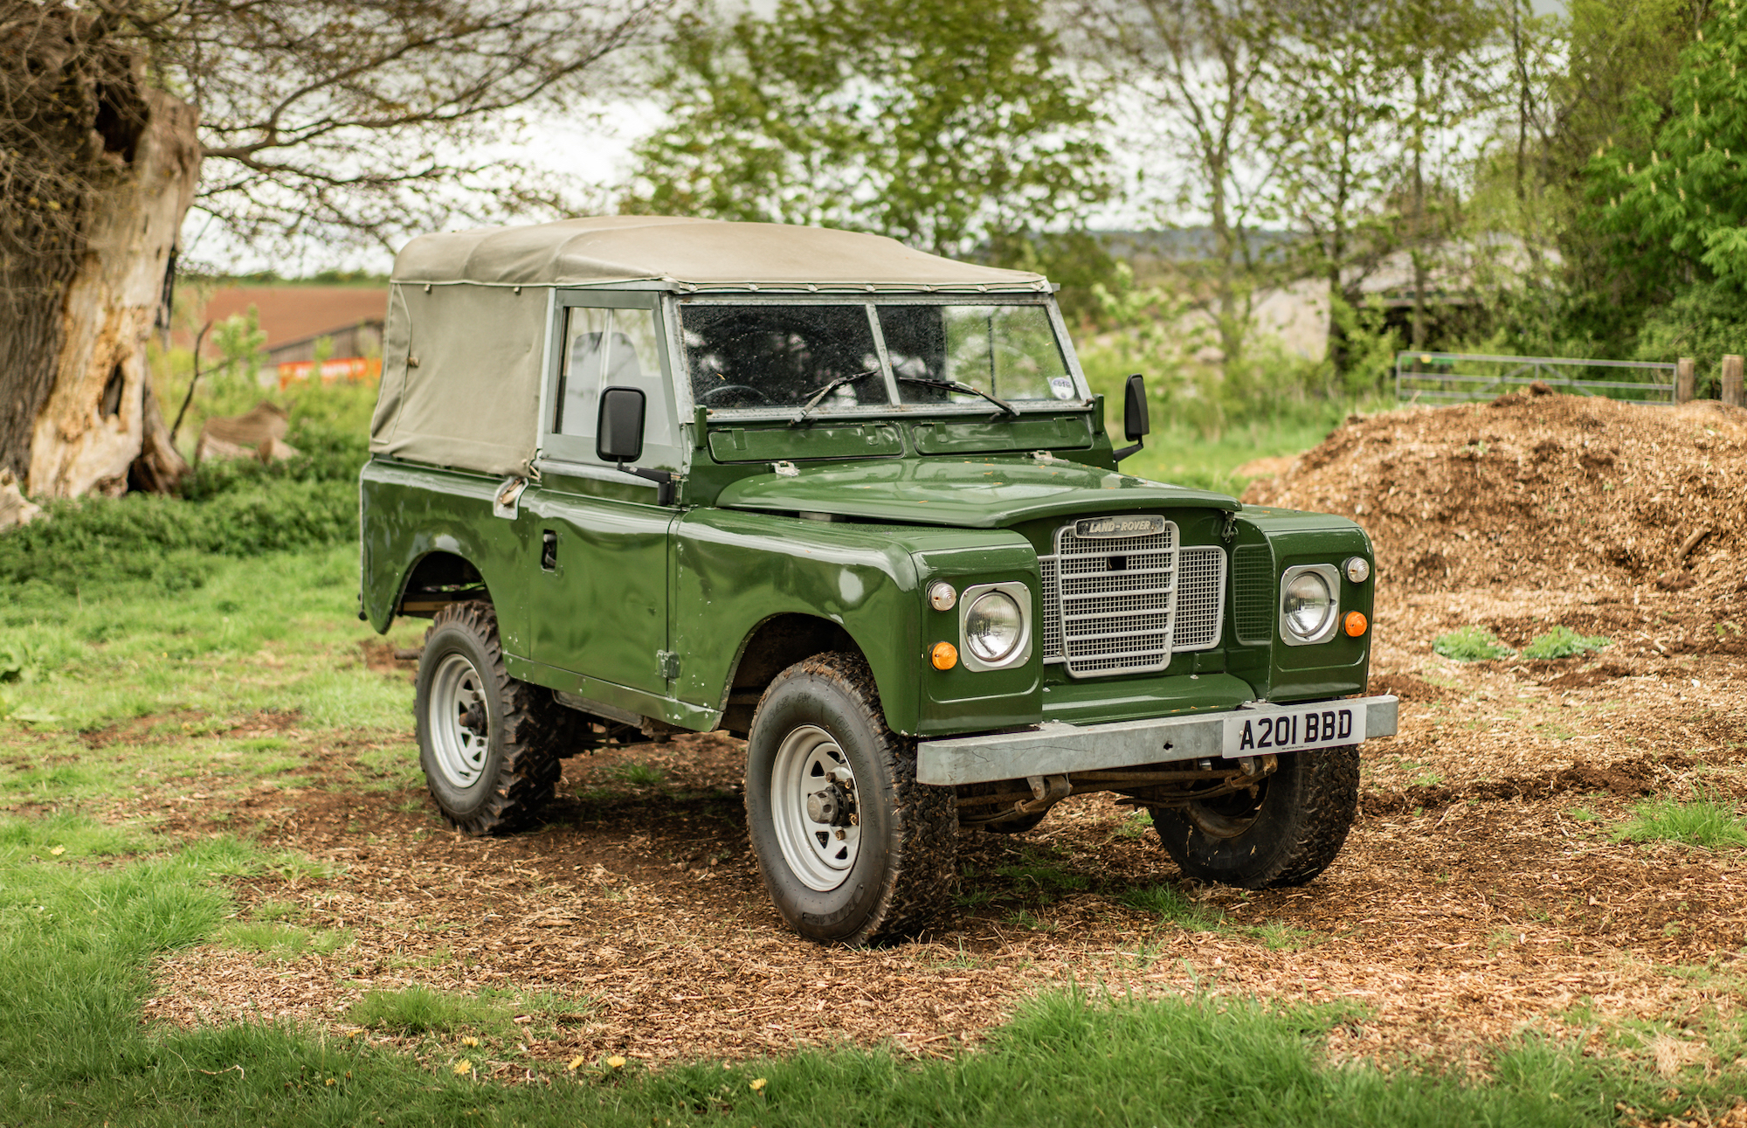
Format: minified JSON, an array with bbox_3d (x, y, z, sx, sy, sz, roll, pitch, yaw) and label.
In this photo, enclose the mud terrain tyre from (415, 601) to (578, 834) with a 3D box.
[{"bbox_3d":[-1.303,0.522,8.967,0.215,0.780,0.780,-3,5,-33],"label":"mud terrain tyre"}]

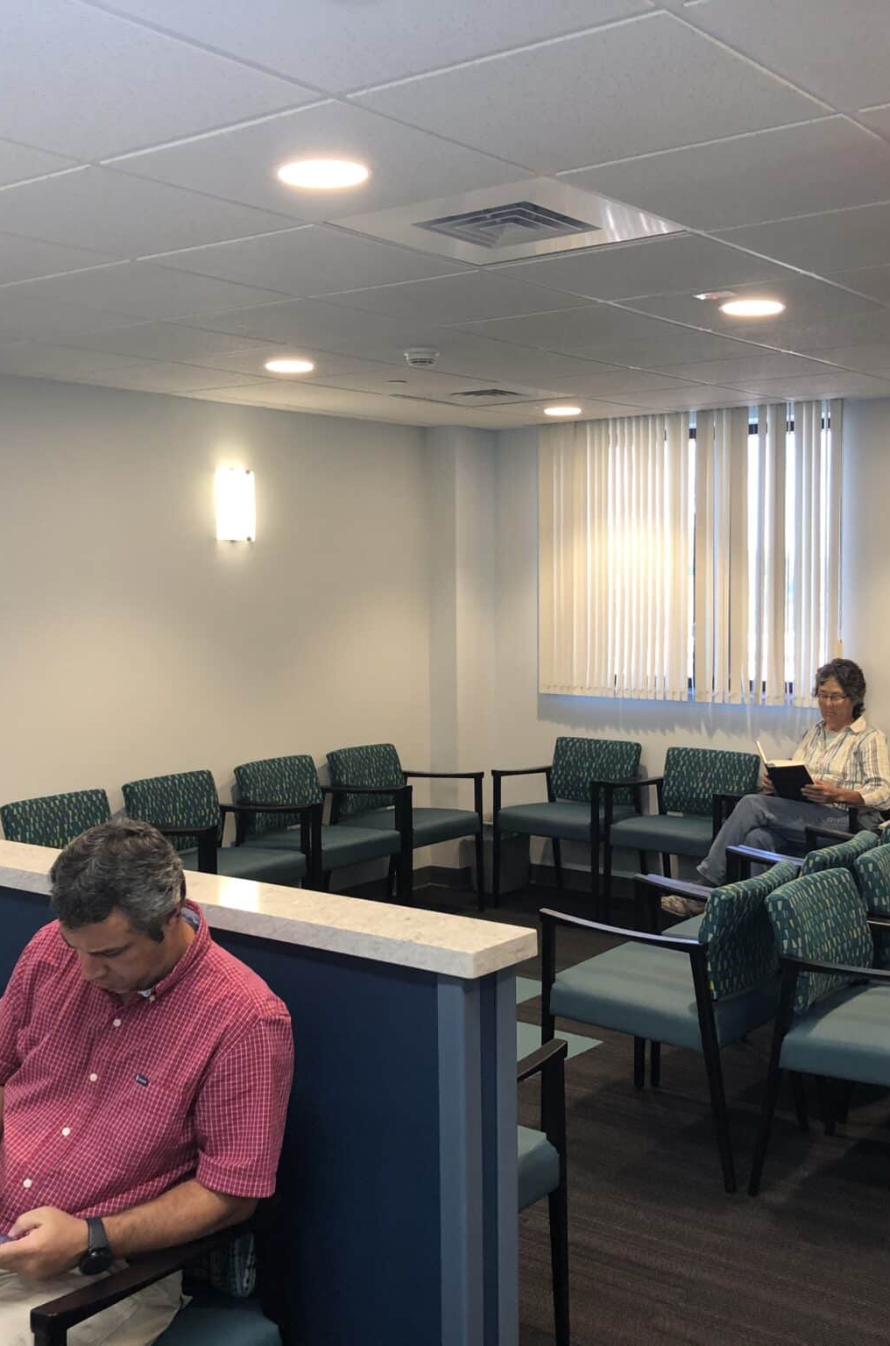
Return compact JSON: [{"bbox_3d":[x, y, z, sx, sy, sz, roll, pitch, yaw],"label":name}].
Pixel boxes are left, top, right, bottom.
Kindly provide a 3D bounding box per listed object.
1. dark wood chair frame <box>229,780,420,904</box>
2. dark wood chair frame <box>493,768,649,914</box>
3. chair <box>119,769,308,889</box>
[{"bbox_3d":[-0.575,0.852,6.481,0.590,0.690,0.590,2,5,38],"label":"dark wood chair frame"},{"bbox_3d":[0.654,0.790,7.194,0.620,0.750,0.630,3,5,37],"label":"dark wood chair frame"},{"bbox_3d":[-0.957,0.826,6.002,0.610,0.810,0.590,2,5,38],"label":"chair"}]

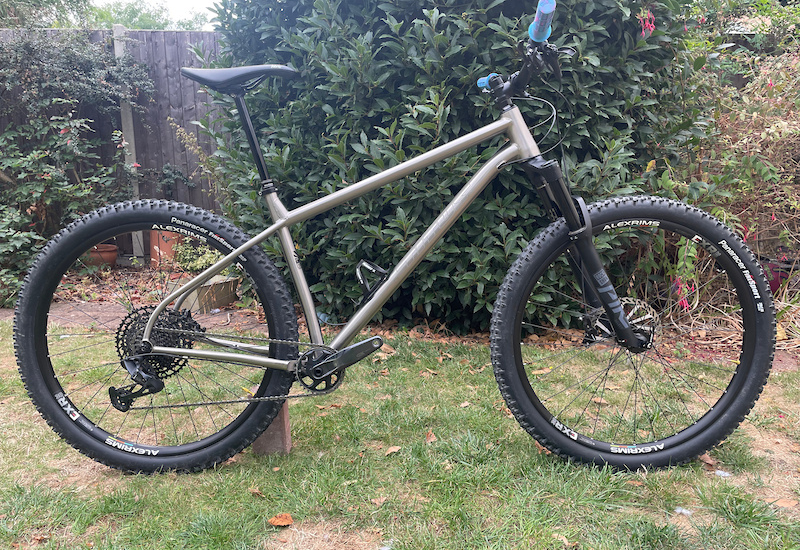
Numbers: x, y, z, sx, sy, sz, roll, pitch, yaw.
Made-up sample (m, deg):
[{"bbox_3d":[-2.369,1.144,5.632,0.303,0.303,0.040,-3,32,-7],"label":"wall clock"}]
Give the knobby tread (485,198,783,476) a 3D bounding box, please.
[{"bbox_3d":[0.611,0.167,1.583,0.742,0.742,0.061,-1,8,0],"label":"knobby tread"}]

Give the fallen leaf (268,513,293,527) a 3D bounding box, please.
[{"bbox_3d":[-0.278,0.571,1.398,0.060,0.016,0.045,-1,10,0],"label":"fallen leaf"}]

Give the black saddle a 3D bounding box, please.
[{"bbox_3d":[-0.396,-0.485,1.492,0.285,0.078,0.145,-1,8,0],"label":"black saddle"}]

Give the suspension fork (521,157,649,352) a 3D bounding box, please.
[{"bbox_3d":[0.473,-0.054,1.552,0.116,0.560,0.175,-23,7,3],"label":"suspension fork"}]

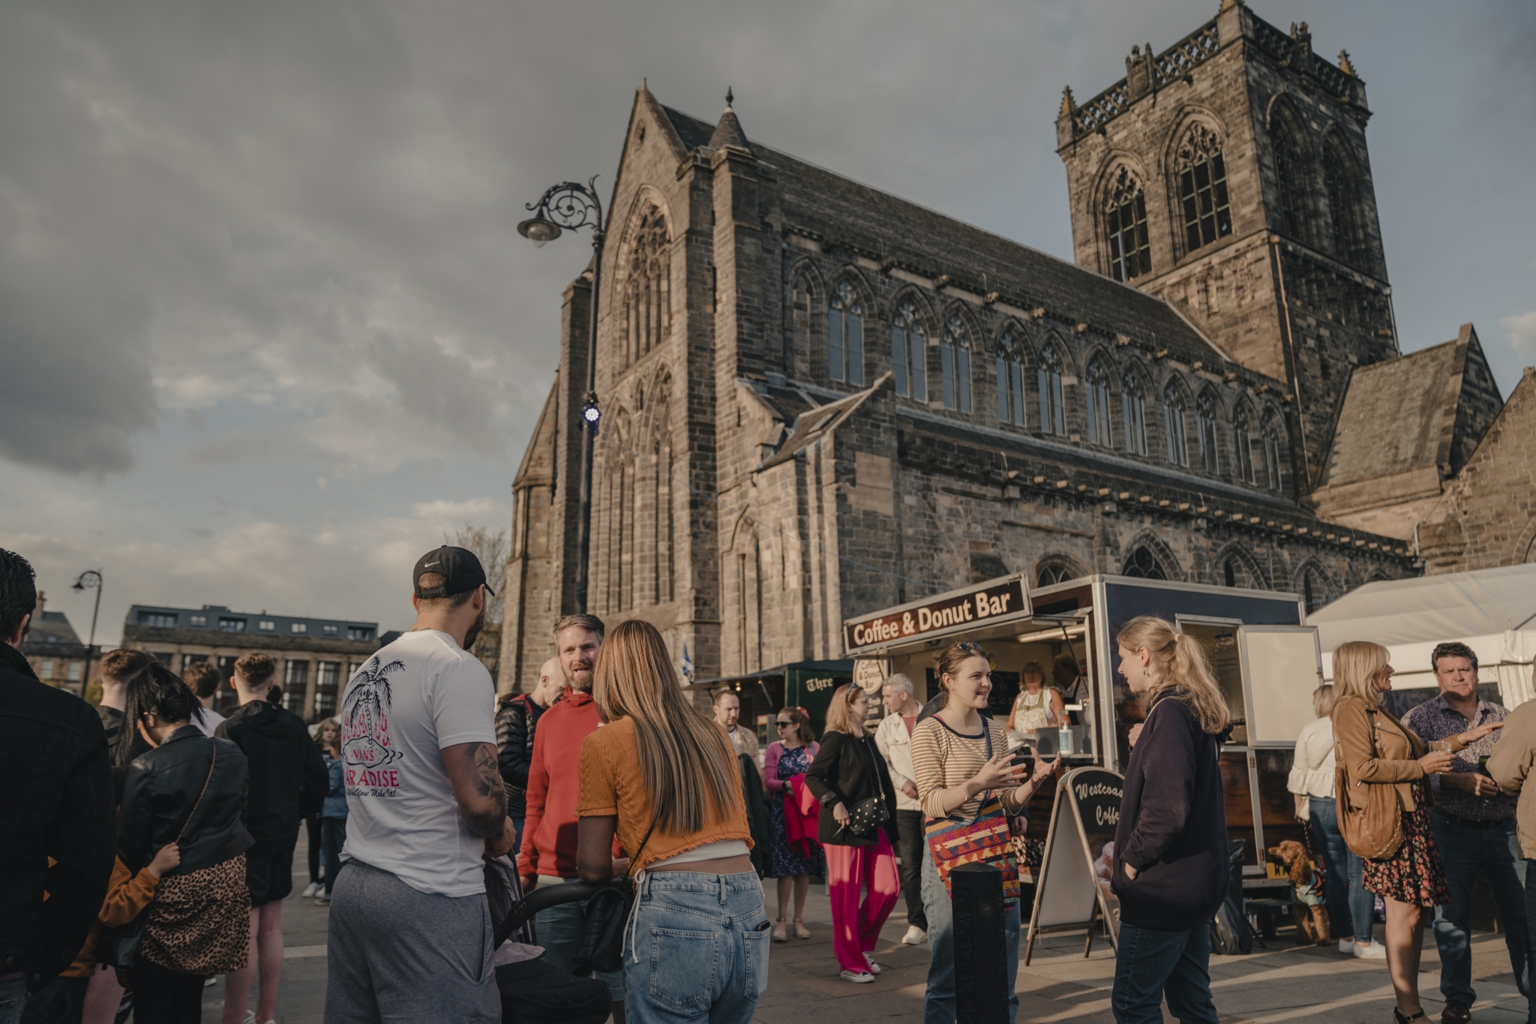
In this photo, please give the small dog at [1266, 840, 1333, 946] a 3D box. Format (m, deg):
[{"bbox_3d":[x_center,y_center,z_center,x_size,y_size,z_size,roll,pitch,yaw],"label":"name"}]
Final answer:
[{"bbox_3d":[3.546,2.502,6.754,0.300,0.620,0.550,-10,-16,36],"label":"small dog"}]

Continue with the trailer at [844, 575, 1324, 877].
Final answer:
[{"bbox_3d":[2.482,2.016,8.681,2.450,2.450,3.100,4,-14,-21],"label":"trailer"}]

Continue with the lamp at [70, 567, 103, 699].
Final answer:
[{"bbox_3d":[-25.932,6.179,38.160,1.050,8.110,0.550,4,-14,-21],"label":"lamp"}]

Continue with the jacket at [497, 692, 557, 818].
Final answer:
[{"bbox_3d":[-1.060,1.101,4.650,0.420,0.620,0.550,-10,-16,35],"label":"jacket"}]

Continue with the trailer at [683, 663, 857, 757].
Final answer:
[{"bbox_3d":[0.165,2.747,11.114,2.400,2.180,2.500,5,-14,-24],"label":"trailer"}]

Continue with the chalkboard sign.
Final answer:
[{"bbox_3d":[1.958,2.115,6.129,0.580,1.150,0.640,10,-17,-39],"label":"chalkboard sign"}]

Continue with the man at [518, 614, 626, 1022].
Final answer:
[{"bbox_3d":[-0.647,1.201,3.331,0.540,1.750,0.360,1,-13,-7],"label":"man"}]

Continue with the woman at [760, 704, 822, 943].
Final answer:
[{"bbox_3d":[0.160,2.173,7.253,0.500,1.580,0.380,-4,-13,13],"label":"woman"}]

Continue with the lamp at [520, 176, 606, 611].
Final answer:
[{"bbox_3d":[-2.413,-0.186,11.488,1.050,8.110,0.550,4,-14,-21],"label":"lamp"}]

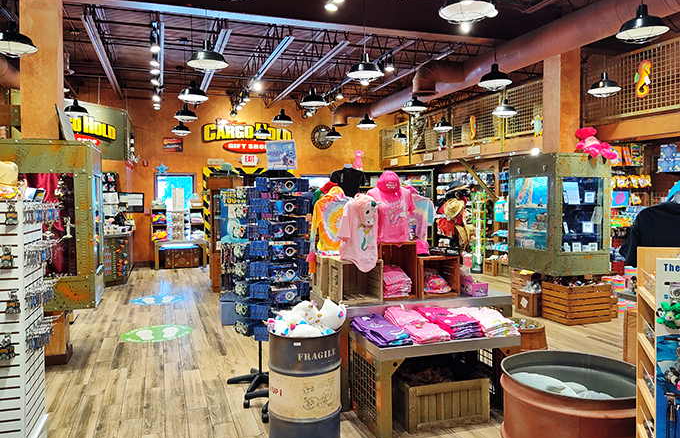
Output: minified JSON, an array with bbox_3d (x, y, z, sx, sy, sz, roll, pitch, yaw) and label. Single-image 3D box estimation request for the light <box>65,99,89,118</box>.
[{"bbox_3d":[-3.855,-1.605,7.754,0.360,0.270,0.360,-1,3,-19],"label":"light"}]

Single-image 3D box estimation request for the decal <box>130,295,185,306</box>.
[{"bbox_3d":[-2.789,1.231,8.137,0.790,0.005,0.790,-1,2,-19],"label":"decal"}]

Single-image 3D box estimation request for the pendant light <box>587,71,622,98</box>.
[{"bbox_3d":[3.099,-1.570,6.212,0.365,0.285,0.365,-1,2,-19],"label":"pendant light"}]

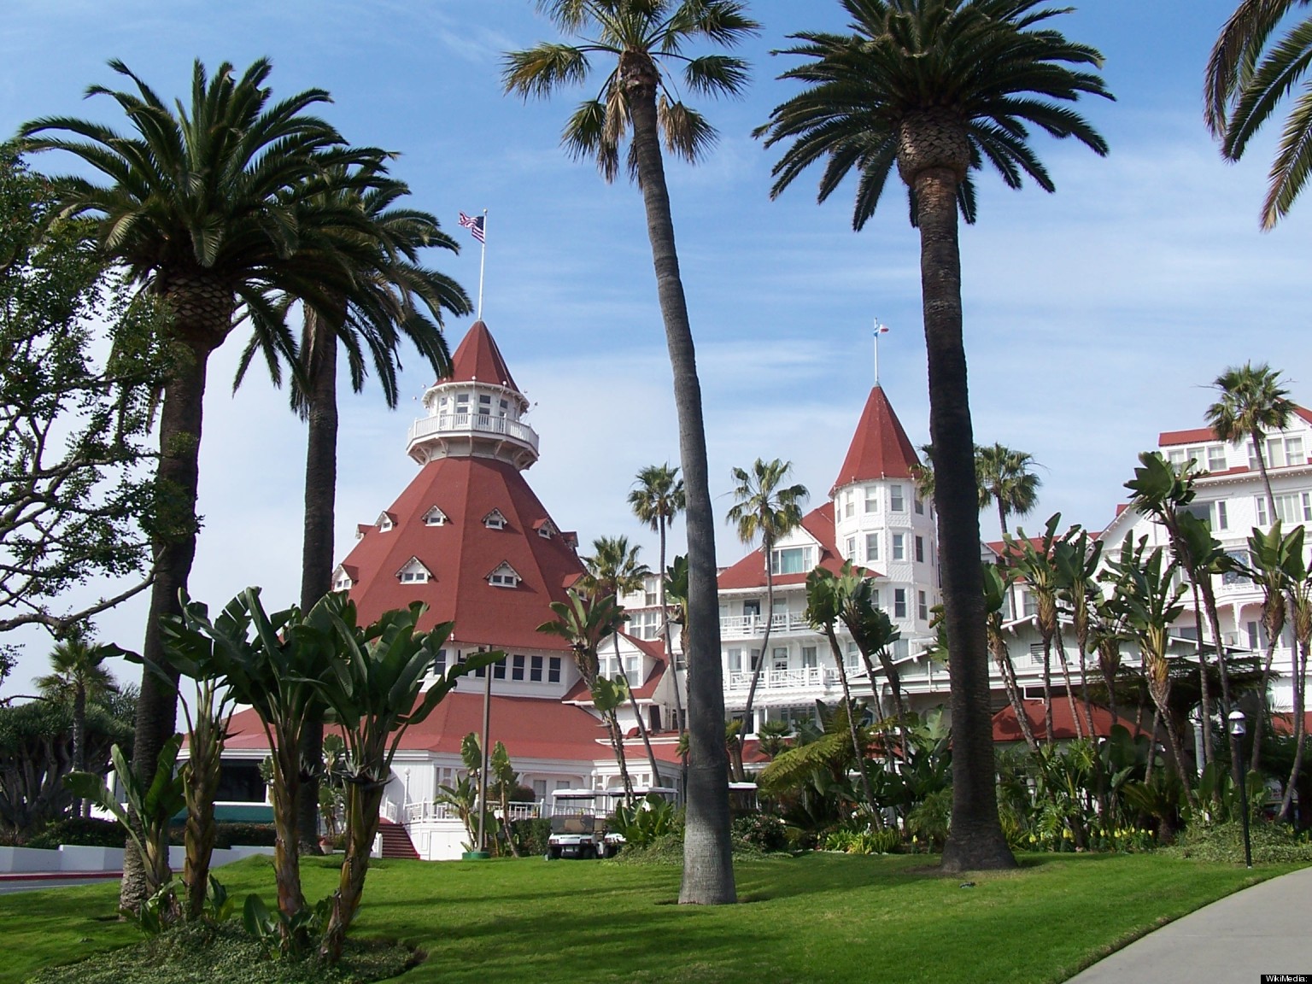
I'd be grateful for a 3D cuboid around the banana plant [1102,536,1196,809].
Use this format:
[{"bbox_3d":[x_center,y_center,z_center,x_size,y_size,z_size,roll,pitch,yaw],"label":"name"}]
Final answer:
[{"bbox_3d":[12.092,4.412,32.387,2.320,6.780,1.970,1,-13,0],"label":"banana plant"}]

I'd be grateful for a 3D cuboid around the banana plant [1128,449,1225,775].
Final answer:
[{"bbox_3d":[13.306,3.205,33.701,2.520,8.770,2.140,1,-13,0],"label":"banana plant"}]

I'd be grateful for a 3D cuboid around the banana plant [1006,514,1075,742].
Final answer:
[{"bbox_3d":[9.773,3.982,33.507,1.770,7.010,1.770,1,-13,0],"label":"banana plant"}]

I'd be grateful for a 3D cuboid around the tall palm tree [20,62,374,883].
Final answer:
[{"bbox_3d":[-8.117,-0.666,22.727,6.430,14.970,6.430,1,-13,0],"label":"tall palm tree"}]

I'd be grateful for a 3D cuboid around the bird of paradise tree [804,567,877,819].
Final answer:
[{"bbox_3d":[4.144,4.526,29.559,1.690,5.770,1.400,1,-13,0],"label":"bird of paradise tree"}]

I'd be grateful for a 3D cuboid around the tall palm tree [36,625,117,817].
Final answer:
[{"bbox_3d":[-20.781,8.236,47.303,2.930,6.950,2.930,1,-13,0],"label":"tall palm tree"}]

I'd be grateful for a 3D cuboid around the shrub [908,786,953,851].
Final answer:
[{"bbox_3d":[6.587,7.791,31.576,1.200,1.470,1.140,1,-13,0],"label":"shrub"}]

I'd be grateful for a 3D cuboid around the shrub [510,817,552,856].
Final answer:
[{"bbox_3d":[-3.484,9.686,37.262,1.240,1.060,1.110,1,-13,0],"label":"shrub"}]

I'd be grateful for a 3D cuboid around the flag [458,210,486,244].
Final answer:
[{"bbox_3d":[-11.054,-15.891,79.699,1.600,2.190,0.640,1,-13,0],"label":"flag"}]

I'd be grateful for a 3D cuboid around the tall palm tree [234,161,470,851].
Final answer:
[{"bbox_3d":[-7.900,-0.174,32.883,6.210,17.610,6.210,1,-13,0],"label":"tall palm tree"}]

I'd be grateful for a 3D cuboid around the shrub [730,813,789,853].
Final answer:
[{"bbox_3d":[2.422,8.202,31.980,1.610,0.930,1.450,1,-13,0],"label":"shrub"}]

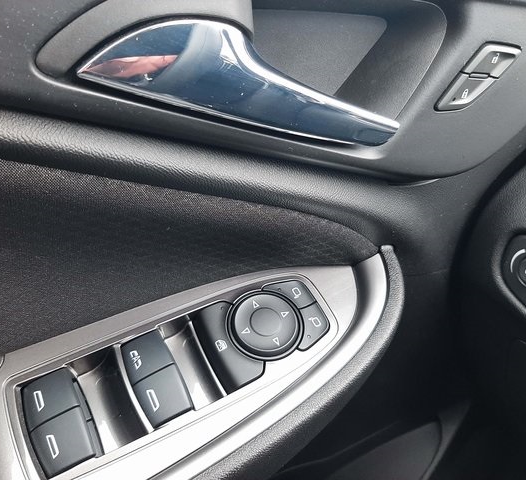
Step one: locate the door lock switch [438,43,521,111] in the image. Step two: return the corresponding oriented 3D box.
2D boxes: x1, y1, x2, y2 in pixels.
[{"bbox_3d":[0.111,-0.086,0.253,0.026,0.046,0.010,14,34,-33],"label":"door lock switch"}]

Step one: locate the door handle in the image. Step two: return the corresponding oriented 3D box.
[{"bbox_3d":[-0.003,-0.071,0.227,0.158,0.042,0.028,4,39,-26],"label":"door handle"}]

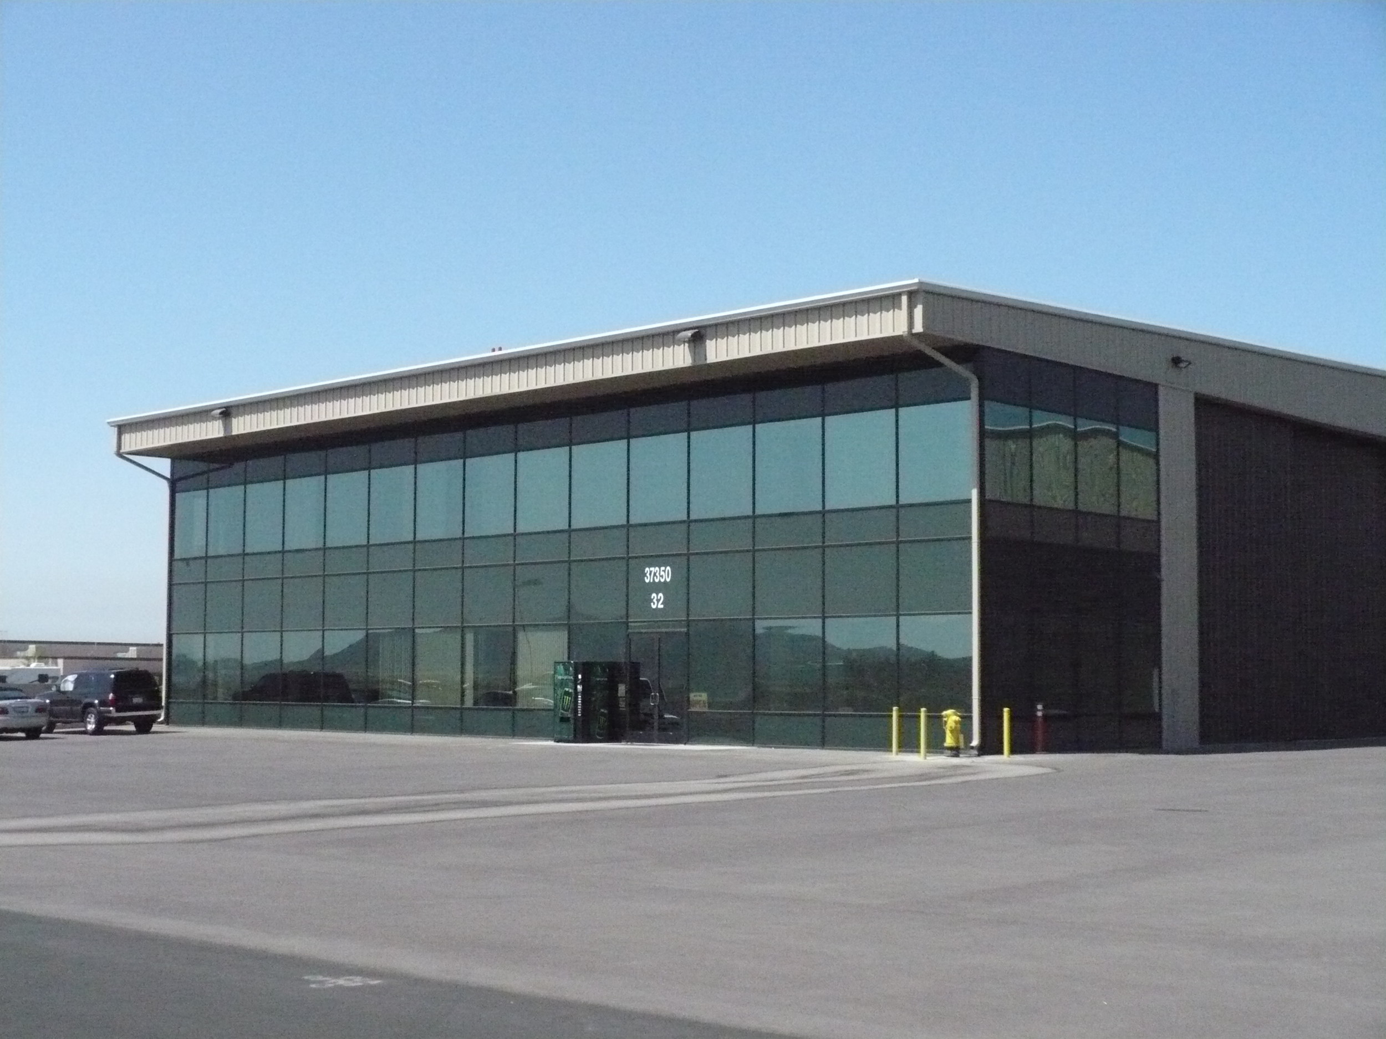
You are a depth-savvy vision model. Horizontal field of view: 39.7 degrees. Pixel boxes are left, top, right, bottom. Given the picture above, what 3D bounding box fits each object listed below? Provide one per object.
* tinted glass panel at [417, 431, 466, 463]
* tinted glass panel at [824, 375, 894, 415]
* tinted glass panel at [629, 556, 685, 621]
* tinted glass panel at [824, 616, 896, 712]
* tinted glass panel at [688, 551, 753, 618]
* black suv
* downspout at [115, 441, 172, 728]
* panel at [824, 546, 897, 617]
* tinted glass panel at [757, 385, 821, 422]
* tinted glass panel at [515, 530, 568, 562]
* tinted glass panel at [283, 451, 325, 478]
[{"bbox_3d":[-6.293,-1.804,47.928,1.824,0.669,0.050,-4,-7,43],"label":"tinted glass panel"},{"bbox_3d":[3.368,-2.537,38.817,1.824,0.669,0.050,-4,-7,43],"label":"tinted glass panel"},{"bbox_3d":[-0.781,1.520,42.411,1.824,1.360,0.050,-4,-7,43],"label":"tinted glass panel"},{"bbox_3d":[3.416,2.969,39.393,1.880,1.923,0.050,-4,-7,43],"label":"tinted glass panel"},{"bbox_3d":[0.599,1.416,41.110,1.824,1.360,0.050,-4,-7,43],"label":"tinted glass panel"},{"bbox_3d":[-16.656,5.102,53.904,4.550,1.780,1.760,-4,-7,43],"label":"black suv"},{"bbox_3d":[-16.374,2.026,56.993,0.117,8.073,1.911,-4,-7,43],"label":"downspout"},{"bbox_3d":[3.385,1.212,38.876,1.850,1.385,0.050,-4,-7,43],"label":"panel"},{"bbox_3d":[2.017,-2.478,41.188,1.880,0.655,0.050,-4,-7,43],"label":"tinted glass panel"},{"bbox_3d":[-3.539,0.657,45.103,1.824,0.641,0.050,-4,-7,43],"label":"tinted glass panel"},{"bbox_3d":[-10.434,-1.491,51.832,1.824,0.669,0.050,-4,-7,43],"label":"tinted glass panel"}]

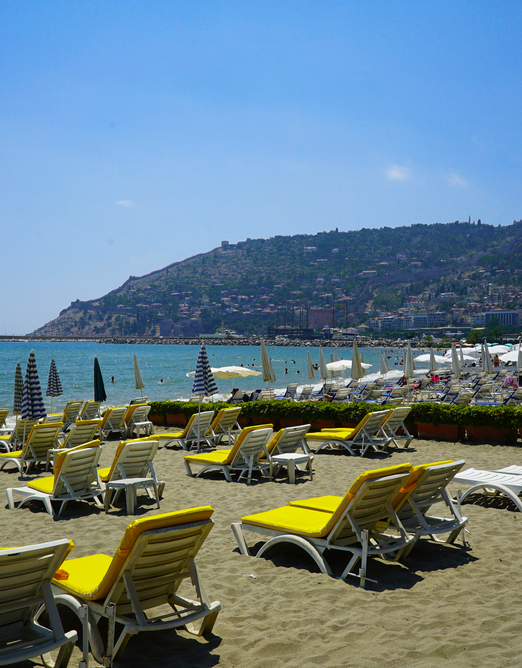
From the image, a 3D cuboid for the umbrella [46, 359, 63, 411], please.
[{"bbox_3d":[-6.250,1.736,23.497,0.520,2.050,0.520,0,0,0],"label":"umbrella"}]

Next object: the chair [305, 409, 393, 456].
[{"bbox_3d":[1.645,1.839,14.801,0.690,0.836,1.694,0,0,-44],"label":"chair"}]

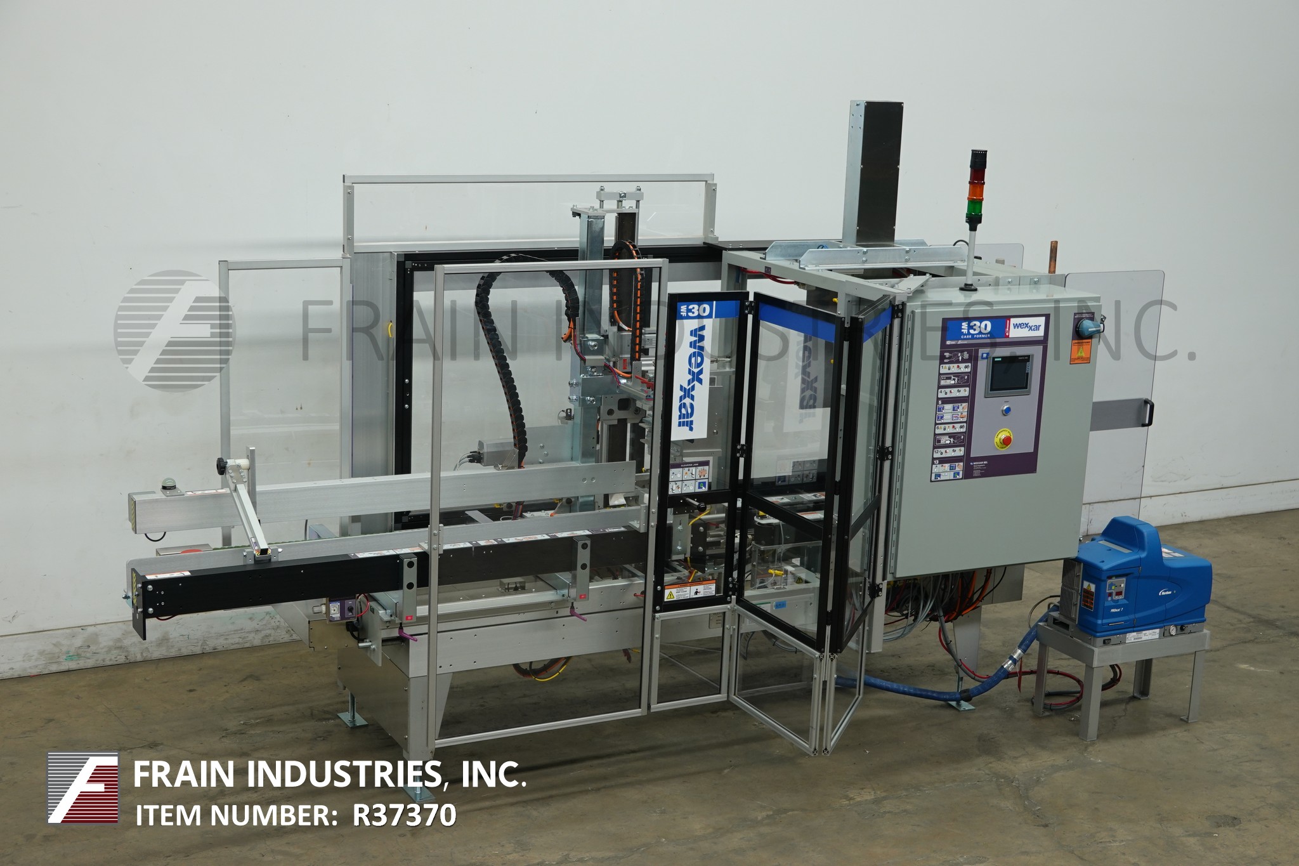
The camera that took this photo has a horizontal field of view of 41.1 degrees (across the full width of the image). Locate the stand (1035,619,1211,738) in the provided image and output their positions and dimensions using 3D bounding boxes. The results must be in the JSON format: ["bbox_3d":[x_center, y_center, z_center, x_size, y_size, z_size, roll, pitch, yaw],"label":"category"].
[{"bbox_3d":[1.942,0.988,7.162,0.610,0.386,0.350,-4,14,-27],"label":"stand"}]

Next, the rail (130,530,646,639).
[{"bbox_3d":[-0.744,0.468,5.801,1.900,0.190,0.160,-4,14,-27],"label":"rail"}]

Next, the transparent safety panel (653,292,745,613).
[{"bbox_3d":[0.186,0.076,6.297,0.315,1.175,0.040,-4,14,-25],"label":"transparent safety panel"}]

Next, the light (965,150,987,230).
[{"bbox_3d":[1.251,-0.927,6.626,0.060,0.305,0.060,2,13,0],"label":"light"}]

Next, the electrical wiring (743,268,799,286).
[{"bbox_3d":[0.495,-0.643,7.104,0.045,0.045,0.420,-4,14,-27],"label":"electrical wiring"}]

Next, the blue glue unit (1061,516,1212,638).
[{"bbox_3d":[1.970,0.561,7.063,0.600,0.475,0.300,-4,14,-27],"label":"blue glue unit"}]

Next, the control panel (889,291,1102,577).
[{"bbox_3d":[1.267,-0.016,6.765,0.914,1.058,0.330,-4,14,-27],"label":"control panel"}]

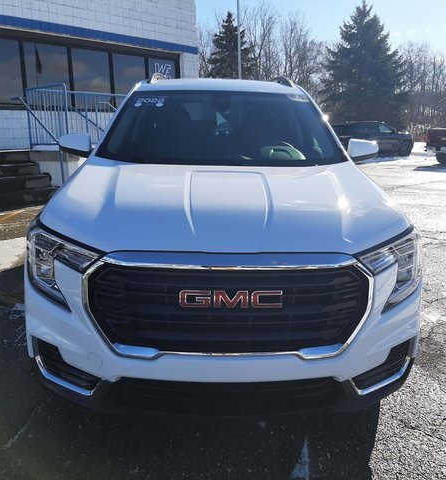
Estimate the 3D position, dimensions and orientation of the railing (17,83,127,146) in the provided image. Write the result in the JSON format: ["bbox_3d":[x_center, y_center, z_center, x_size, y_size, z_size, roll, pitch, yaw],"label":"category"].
[{"bbox_3d":[-2.367,-2.379,9.452,1.500,1.080,2.500,8,16,40],"label":"railing"}]

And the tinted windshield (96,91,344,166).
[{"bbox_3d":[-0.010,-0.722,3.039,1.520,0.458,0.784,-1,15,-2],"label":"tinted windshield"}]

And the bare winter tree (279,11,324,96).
[{"bbox_3d":[6.468,-12.911,39.651,4.600,11.174,4.600,-2,12,0],"label":"bare winter tree"}]

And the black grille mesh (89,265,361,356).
[{"bbox_3d":[0.026,0.260,1.848,1.090,0.375,0.150,-1,15,-2],"label":"black grille mesh"}]

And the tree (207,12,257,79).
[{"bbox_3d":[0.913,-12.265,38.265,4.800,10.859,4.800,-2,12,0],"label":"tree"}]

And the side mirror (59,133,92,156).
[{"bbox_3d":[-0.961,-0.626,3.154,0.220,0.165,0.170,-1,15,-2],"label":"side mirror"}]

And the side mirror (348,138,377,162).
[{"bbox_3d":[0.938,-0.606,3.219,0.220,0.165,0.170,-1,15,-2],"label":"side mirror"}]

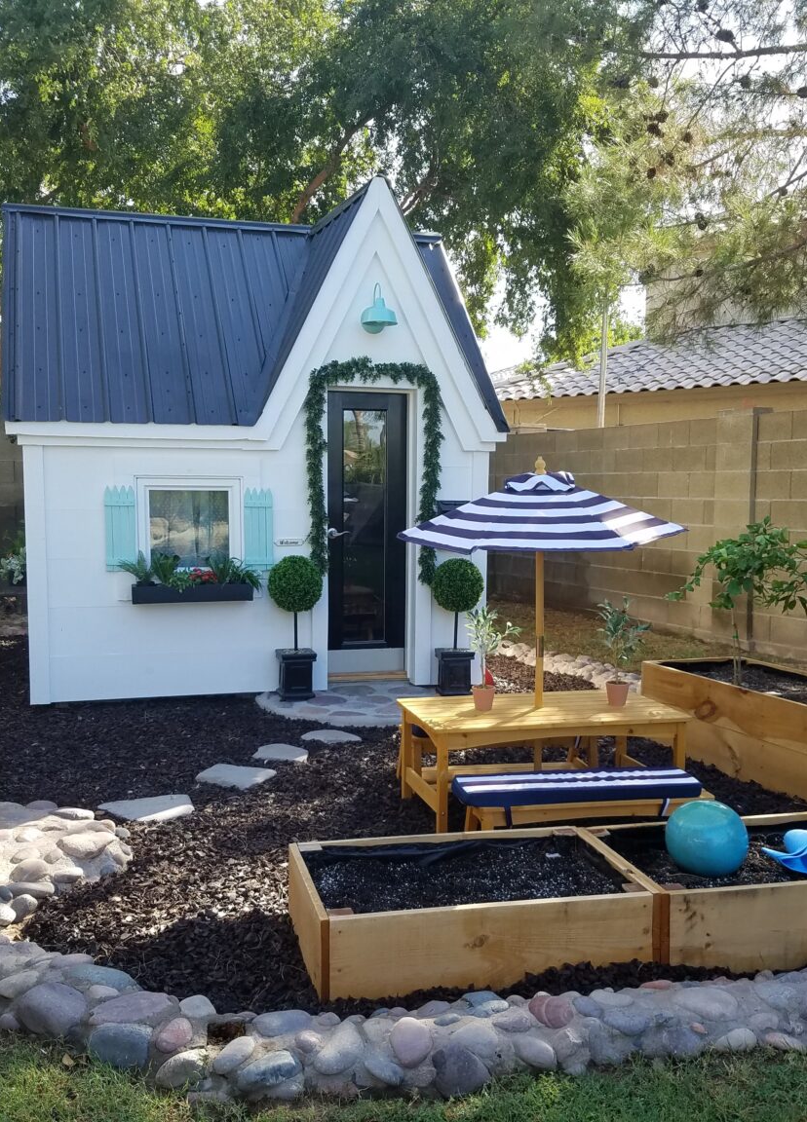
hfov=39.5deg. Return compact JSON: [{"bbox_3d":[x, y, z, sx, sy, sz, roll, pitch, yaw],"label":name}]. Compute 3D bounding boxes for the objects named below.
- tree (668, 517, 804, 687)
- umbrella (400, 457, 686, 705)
[{"bbox_3d":[1.569,0.193,5.310,0.569,0.801,0.540,-1,4,-19],"label":"tree"},{"bbox_3d":[0.526,0.170,4.325,1.109,1.130,1.109,0,4,0],"label":"umbrella"}]

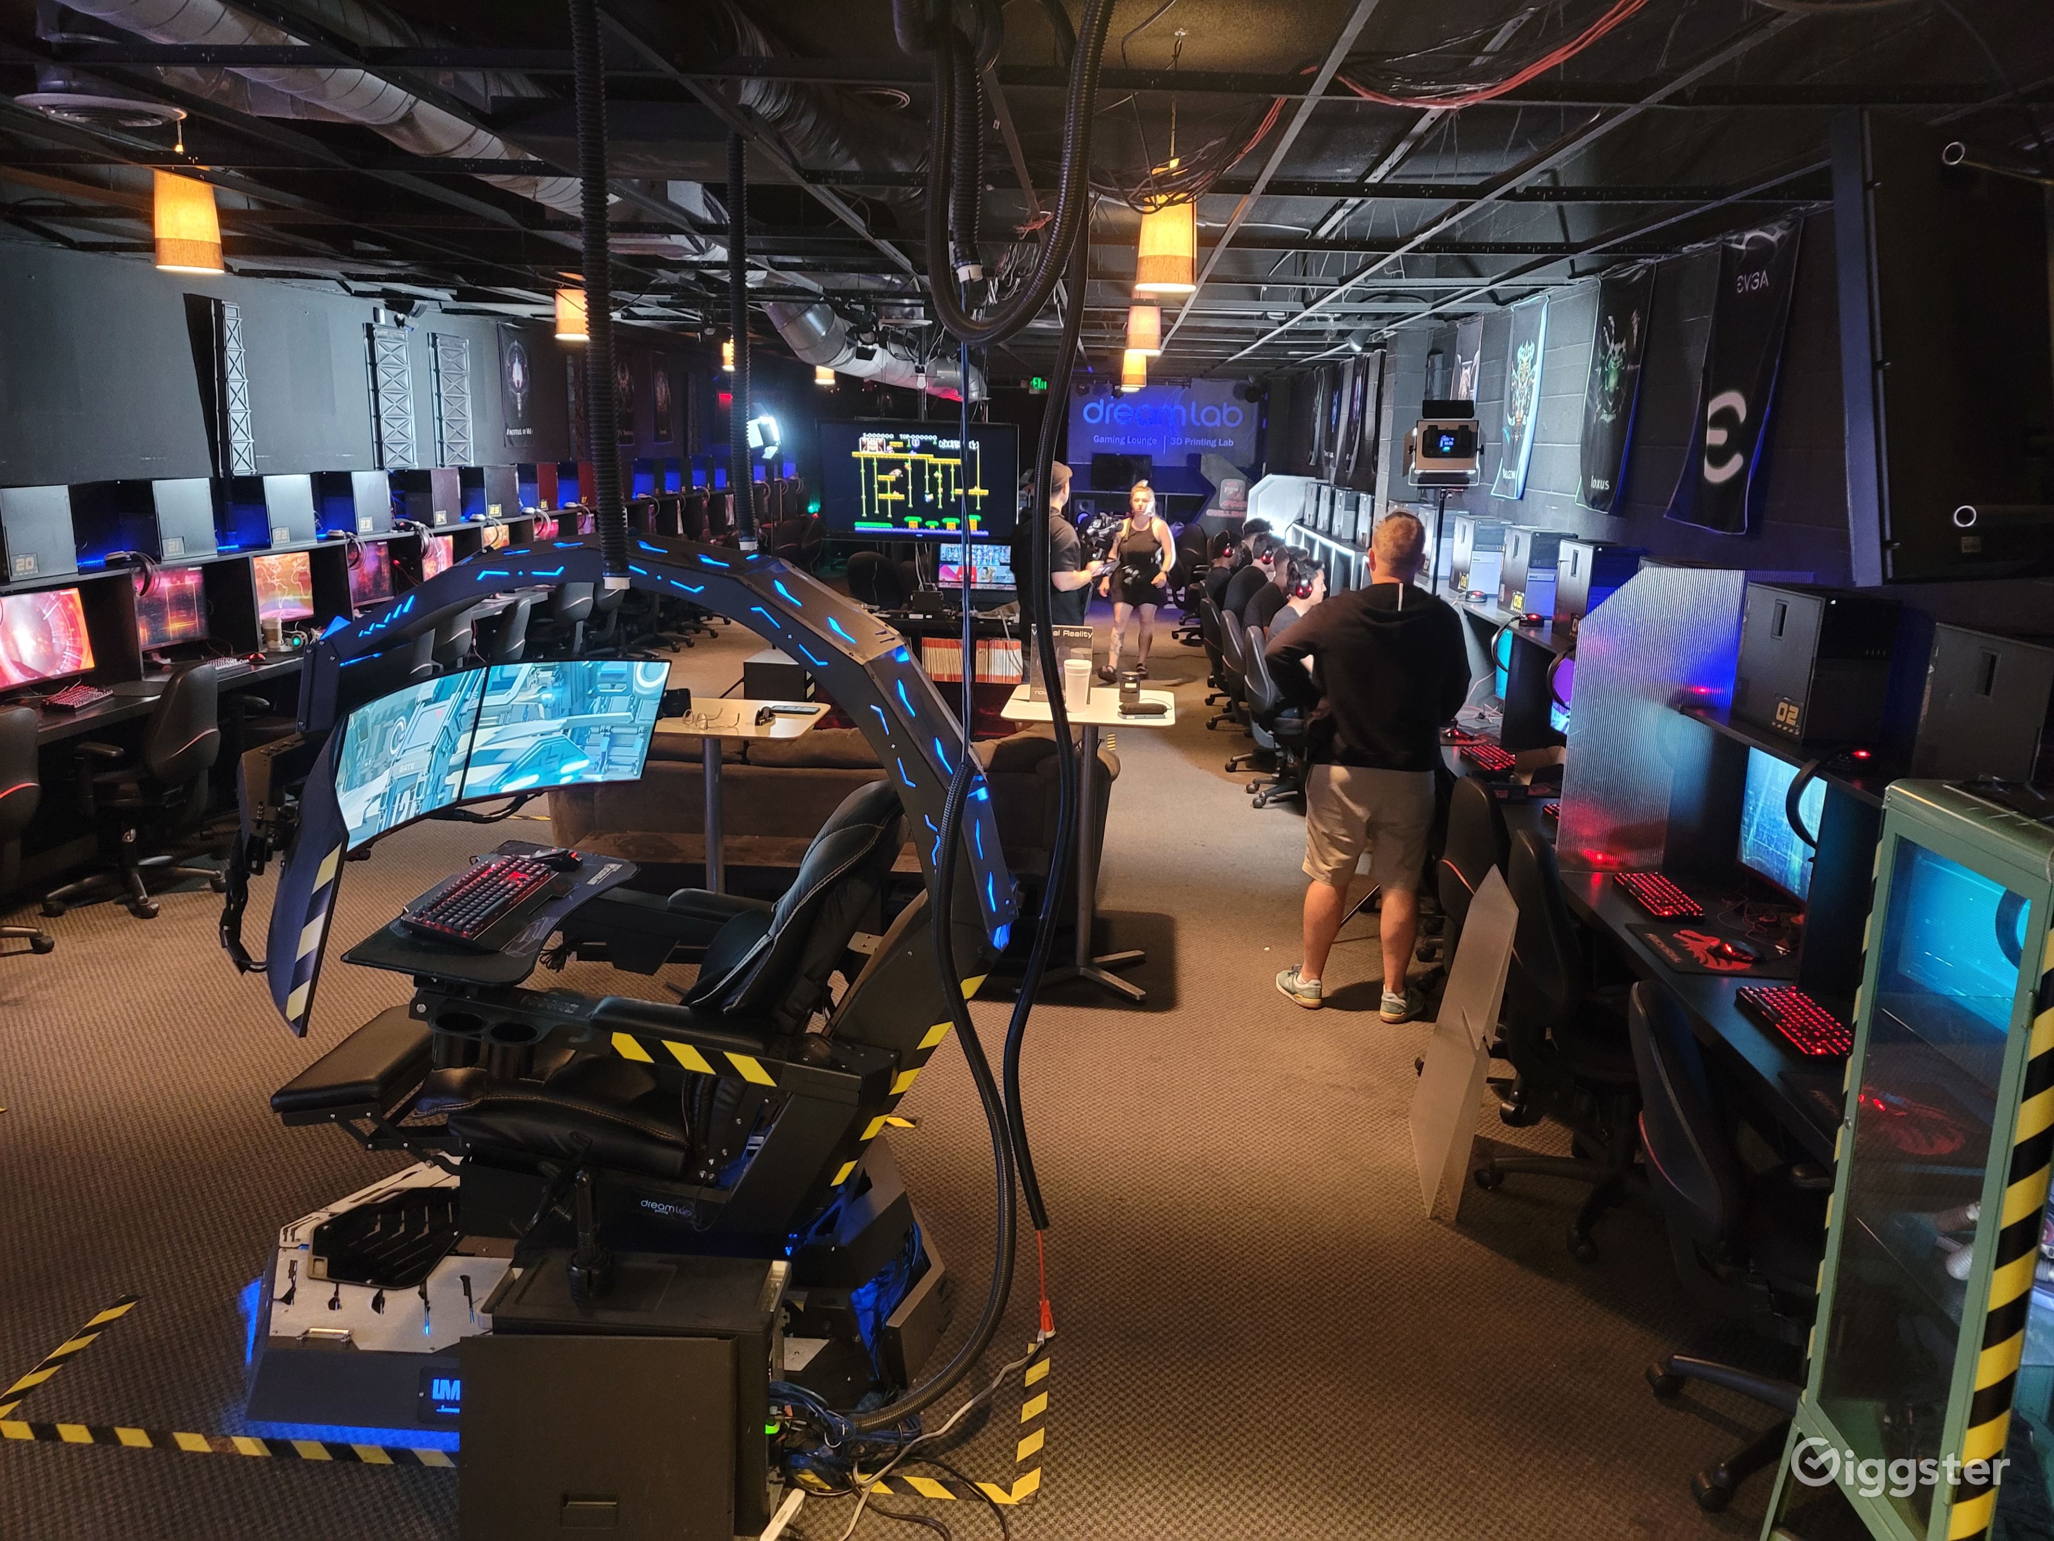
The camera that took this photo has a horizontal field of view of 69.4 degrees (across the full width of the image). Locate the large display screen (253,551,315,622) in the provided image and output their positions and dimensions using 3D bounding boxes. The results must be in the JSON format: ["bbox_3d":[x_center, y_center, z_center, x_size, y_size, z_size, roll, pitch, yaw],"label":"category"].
[{"bbox_3d":[-3.991,-0.978,7.947,0.050,0.345,0.550,2,13,3],"label":"large display screen"}]

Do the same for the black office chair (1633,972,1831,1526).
[{"bbox_3d":[1.491,0.878,2.849,0.680,1.000,0.630,2,13,3],"label":"black office chair"}]

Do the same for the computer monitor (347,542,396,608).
[{"bbox_3d":[-3.942,-1.182,8.842,0.050,0.345,0.550,2,13,3],"label":"computer monitor"}]

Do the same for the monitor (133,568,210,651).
[{"bbox_3d":[-4.044,-0.764,6.981,0.050,0.345,0.550,2,13,3],"label":"monitor"}]

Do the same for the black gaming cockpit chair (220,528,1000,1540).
[{"bbox_3d":[-0.922,0.394,3.316,1.800,1.770,1.720,2,13,3],"label":"black gaming cockpit chair"}]

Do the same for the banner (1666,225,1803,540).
[{"bbox_3d":[2.182,-1.195,4.667,0.100,0.900,0.570,2,13,3],"label":"banner"}]

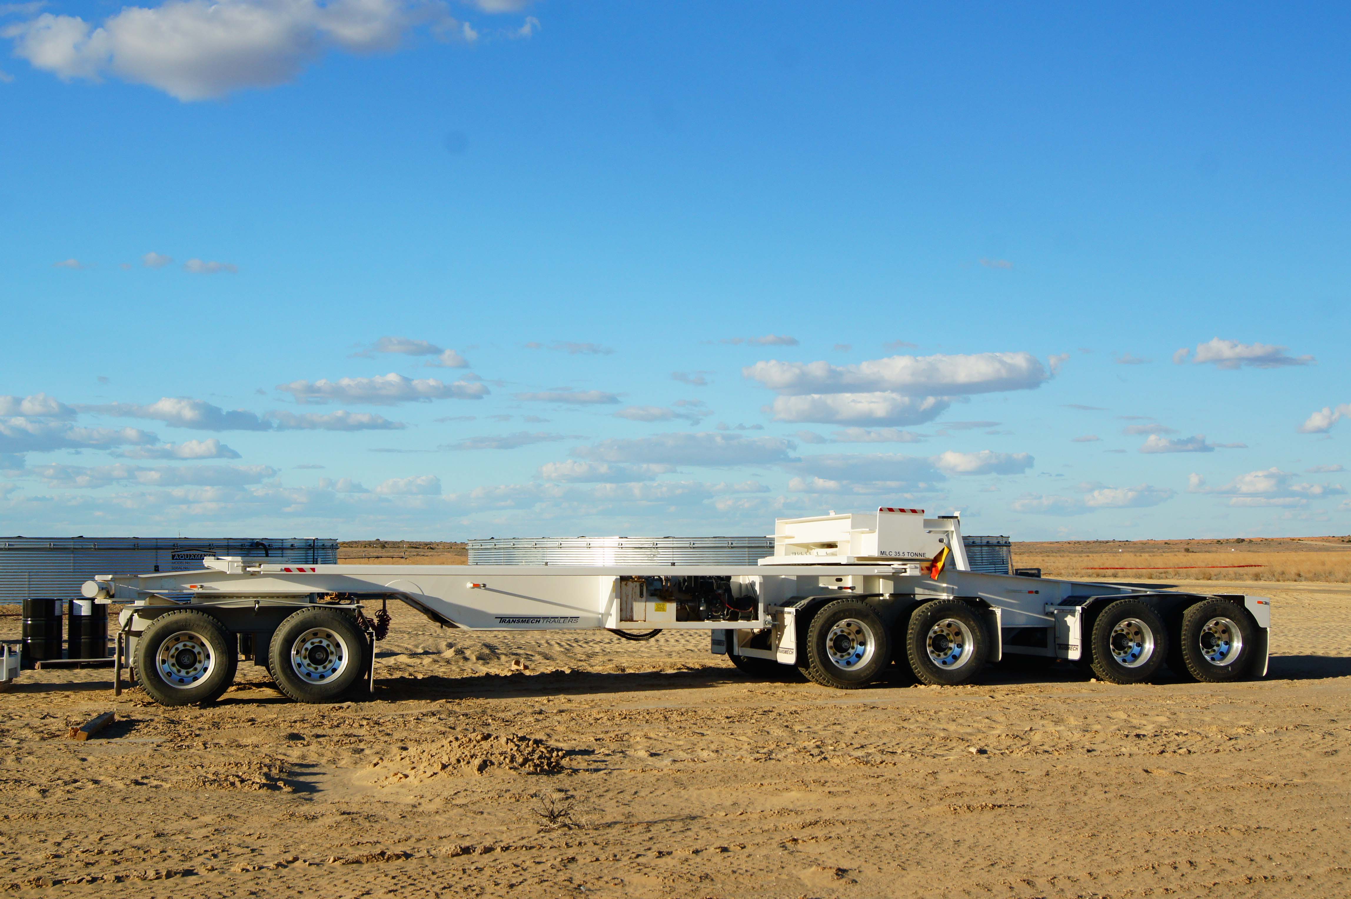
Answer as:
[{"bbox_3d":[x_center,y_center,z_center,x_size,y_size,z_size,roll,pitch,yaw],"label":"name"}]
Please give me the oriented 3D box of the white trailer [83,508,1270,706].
[{"bbox_3d":[0.240,1.805,20.750,14.000,2.120,3.200,1,-3,-16],"label":"white trailer"}]

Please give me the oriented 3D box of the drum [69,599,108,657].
[{"bbox_3d":[-8.950,2.730,25.750,0.585,0.885,0.585,0,-3,0],"label":"drum"}]

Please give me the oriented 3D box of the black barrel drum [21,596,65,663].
[{"bbox_3d":[-9.530,2.700,25.400,0.585,0.885,0.585,0,-3,0],"label":"black barrel drum"}]

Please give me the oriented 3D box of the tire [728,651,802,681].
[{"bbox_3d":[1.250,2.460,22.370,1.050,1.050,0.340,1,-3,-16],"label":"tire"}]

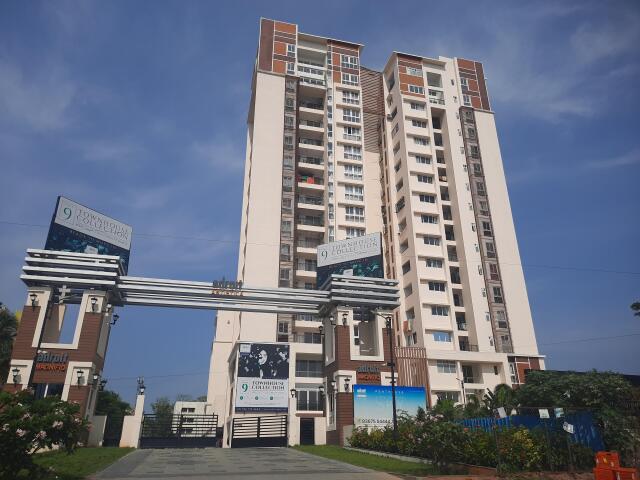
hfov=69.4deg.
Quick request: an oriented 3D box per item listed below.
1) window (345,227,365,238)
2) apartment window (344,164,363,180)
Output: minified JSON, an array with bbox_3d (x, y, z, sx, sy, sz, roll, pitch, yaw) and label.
[{"bbox_3d":[4.321,-0.483,56.181,2.499,2.068,0.200,6,-24,-13],"label":"window"},{"bbox_3d":[4.299,-8.579,59.104,2.362,1.948,0.150,6,-24,-13],"label":"apartment window"}]

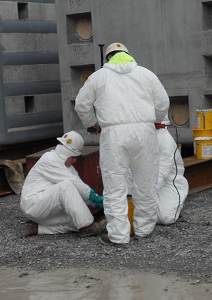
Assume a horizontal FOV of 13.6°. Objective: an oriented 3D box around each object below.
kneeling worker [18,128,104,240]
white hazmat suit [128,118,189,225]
[{"bbox_3d":[-0.382,0.299,8.200,0.820,0.960,0.580,-2,7,9],"label":"kneeling worker"},{"bbox_3d":[0.453,0.207,8.580,0.640,0.970,0.550,-9,9,-44],"label":"white hazmat suit"}]

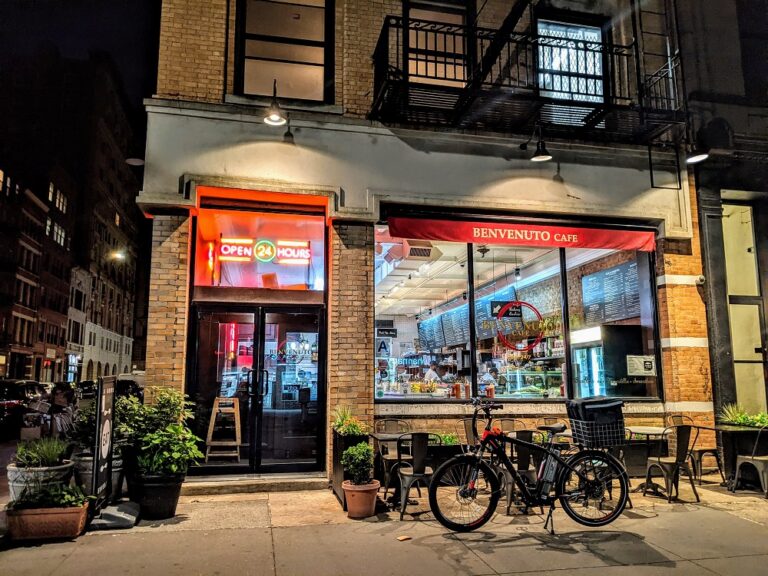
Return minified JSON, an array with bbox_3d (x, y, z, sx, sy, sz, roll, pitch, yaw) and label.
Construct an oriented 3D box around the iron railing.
[{"bbox_3d":[2.044,-2.862,8.405,4.332,0.951,0.951,2,-9,-13],"label":"iron railing"}]

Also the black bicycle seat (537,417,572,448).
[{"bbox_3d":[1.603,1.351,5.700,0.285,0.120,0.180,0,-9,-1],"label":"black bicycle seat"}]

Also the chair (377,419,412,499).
[{"bbox_3d":[0.158,2.036,7.188,0.440,0.850,0.490,2,-9,-14],"label":"chair"}]

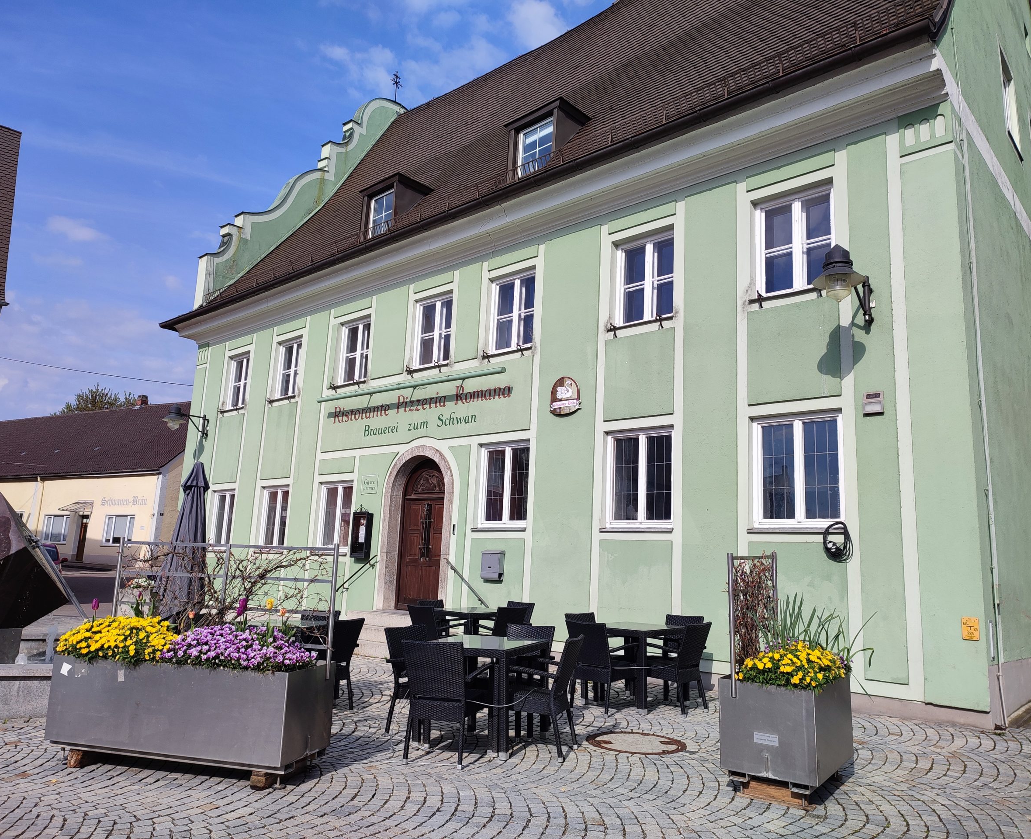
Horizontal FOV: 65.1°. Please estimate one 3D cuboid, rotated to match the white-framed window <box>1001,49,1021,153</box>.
[{"bbox_3d":[6.641,-4.254,10.957,0.140,1.130,0.880,-7,-15,42],"label":"white-framed window"}]

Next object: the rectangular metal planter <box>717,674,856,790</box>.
[{"bbox_3d":[1.737,1.929,5.148,0.578,0.567,0.850,-5,-11,35],"label":"rectangular metal planter"}]

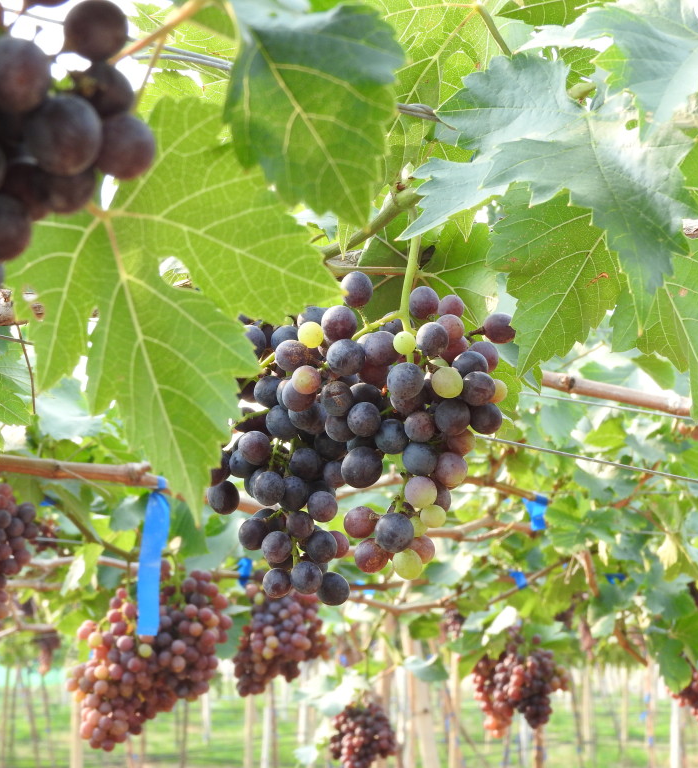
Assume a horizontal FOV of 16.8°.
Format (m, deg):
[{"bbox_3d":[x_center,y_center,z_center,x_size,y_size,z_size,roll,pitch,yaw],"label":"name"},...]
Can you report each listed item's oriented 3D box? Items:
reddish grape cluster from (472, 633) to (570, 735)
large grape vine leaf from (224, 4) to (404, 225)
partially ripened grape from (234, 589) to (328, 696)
[{"bbox_3d":[0.279,0.486,3.850,0.157,0.172,0.130,0,-7,0],"label":"reddish grape cluster"},{"bbox_3d":[-0.015,-0.114,1.000,0.077,0.094,0.040,0,-7,0],"label":"large grape vine leaf"},{"bbox_3d":[-0.096,0.360,3.300,0.131,0.151,0.110,0,-7,0],"label":"partially ripened grape"}]

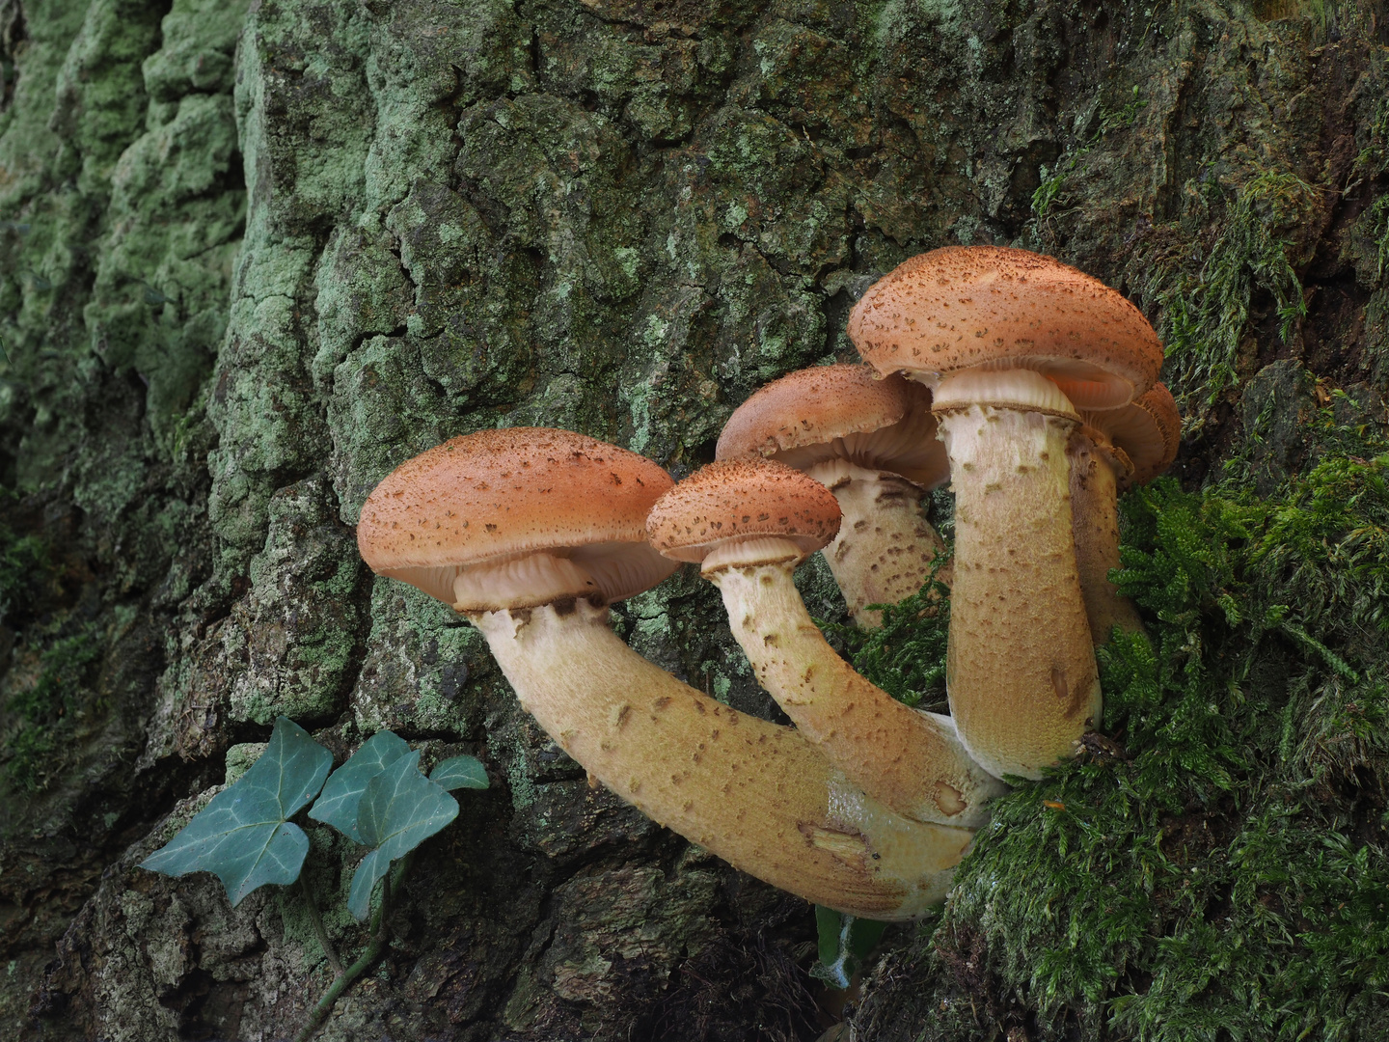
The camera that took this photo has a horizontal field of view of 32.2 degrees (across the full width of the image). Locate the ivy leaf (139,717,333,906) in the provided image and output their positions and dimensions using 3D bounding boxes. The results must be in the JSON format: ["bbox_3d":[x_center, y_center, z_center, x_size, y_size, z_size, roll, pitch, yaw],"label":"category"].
[{"bbox_3d":[-0.089,0.057,0.465,0.046,0.040,0.008,-19,-41,23],"label":"ivy leaf"}]

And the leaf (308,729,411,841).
[{"bbox_3d":[-0.065,0.053,0.469,0.025,0.024,0.007,-19,-38,20],"label":"leaf"}]

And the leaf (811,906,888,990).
[{"bbox_3d":[0.030,0.079,0.472,0.016,0.026,0.007,2,-20,4],"label":"leaf"}]

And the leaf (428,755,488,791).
[{"bbox_3d":[-0.046,0.049,0.468,0.013,0.004,0.010,7,41,4],"label":"leaf"}]

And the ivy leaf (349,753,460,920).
[{"bbox_3d":[-0.056,0.059,0.458,0.026,0.032,0.009,-24,-41,20],"label":"ivy leaf"}]

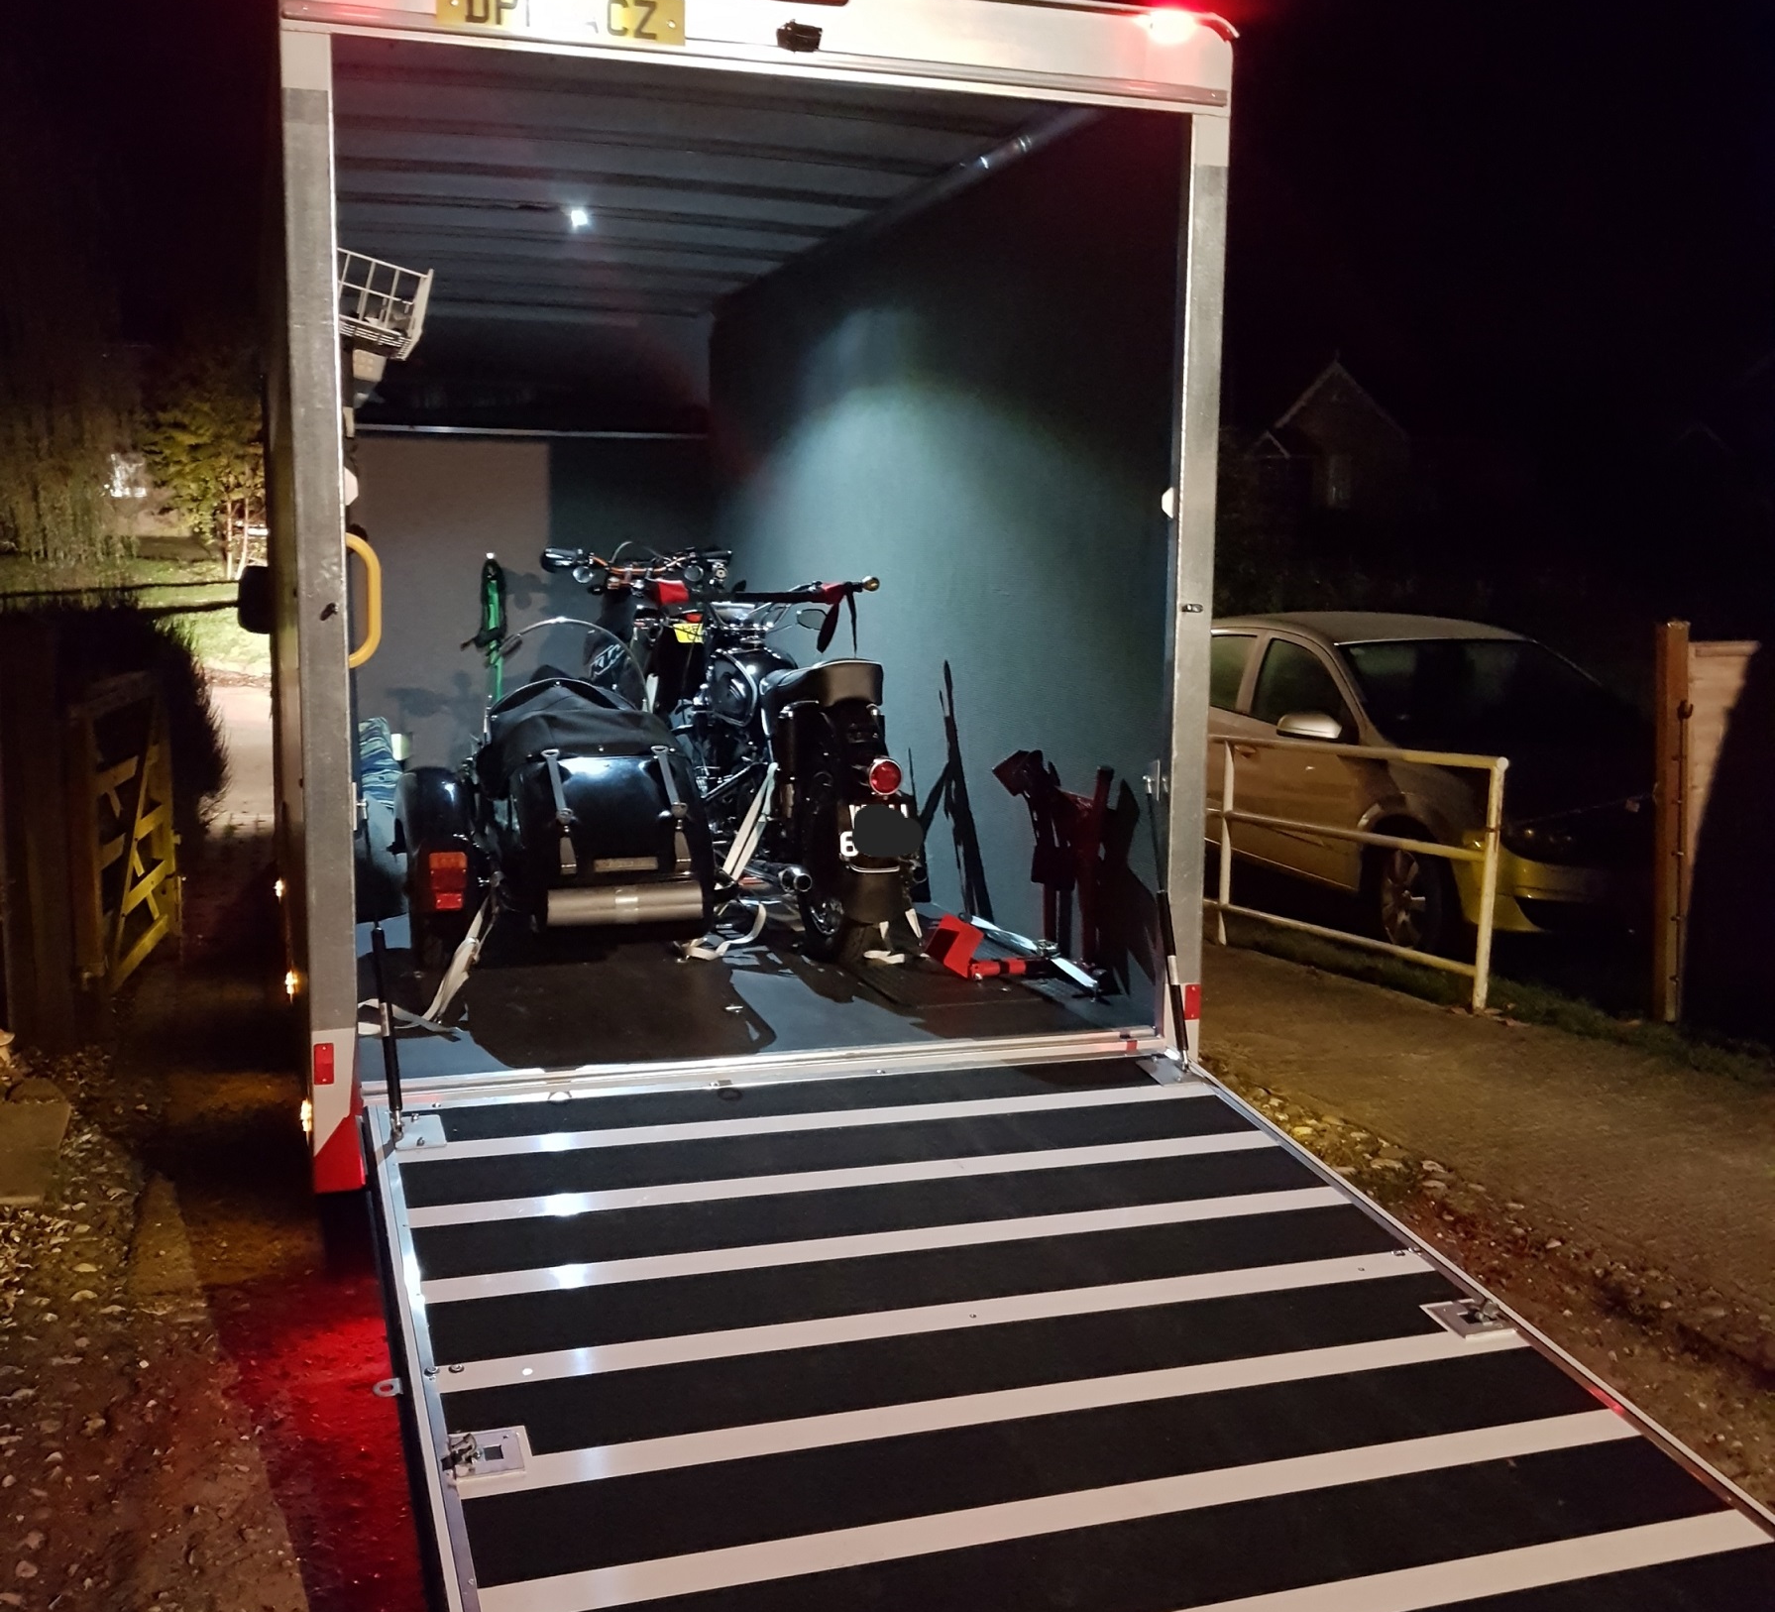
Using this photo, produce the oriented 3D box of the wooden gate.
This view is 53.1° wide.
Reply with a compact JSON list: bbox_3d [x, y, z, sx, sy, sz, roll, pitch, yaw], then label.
[{"bbox_3d":[-2.830,0.083,6.620,0.080,1.020,1.450,-1,8,-12],"label":"wooden gate"}]

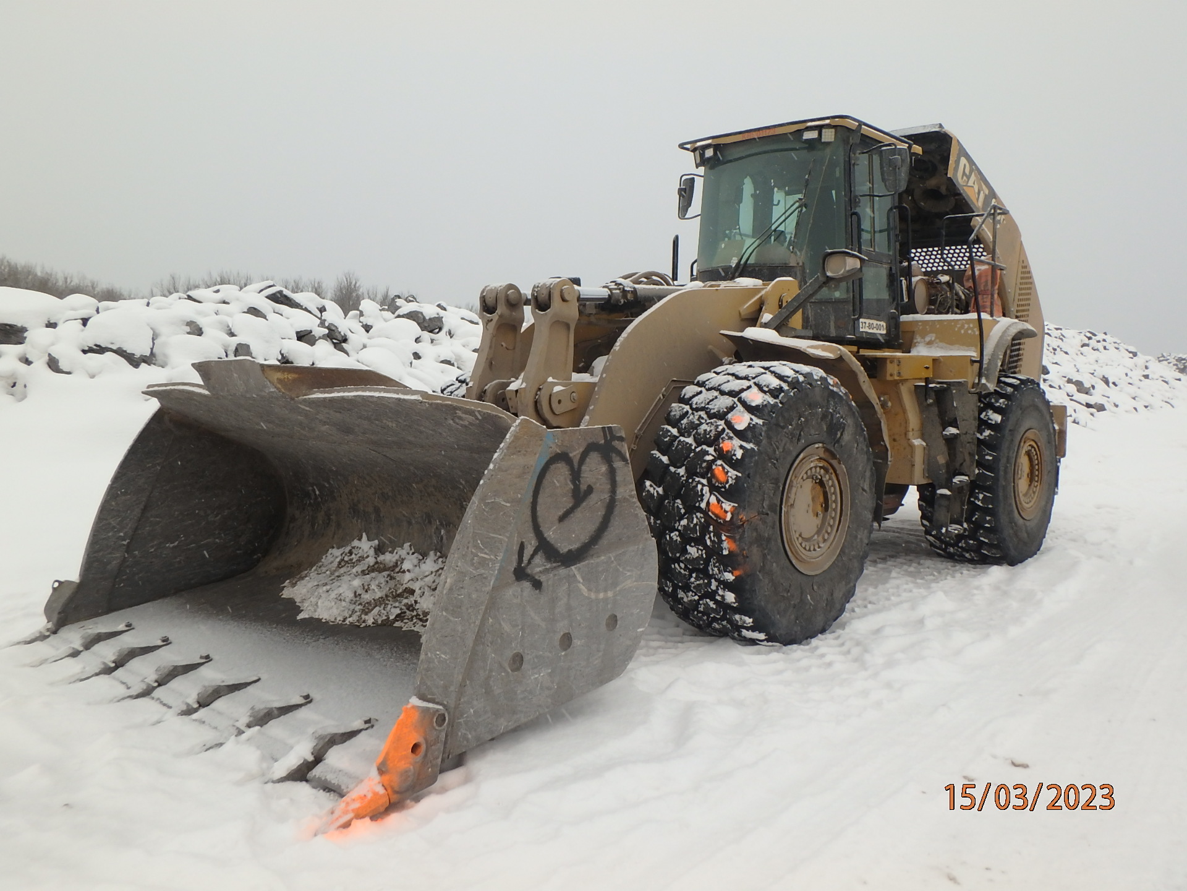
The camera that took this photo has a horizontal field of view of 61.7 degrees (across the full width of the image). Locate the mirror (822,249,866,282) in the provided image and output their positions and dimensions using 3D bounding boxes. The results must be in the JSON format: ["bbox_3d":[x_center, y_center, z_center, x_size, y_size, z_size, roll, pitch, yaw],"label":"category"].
[{"bbox_3d":[1.710,-1.231,6.841,0.273,0.202,0.141,4,5,42],"label":"mirror"}]

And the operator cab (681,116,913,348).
[{"bbox_3d":[1.790,-1.742,8.791,1.616,1.757,1.495,4,5,42],"label":"operator cab"}]

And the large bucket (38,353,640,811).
[{"bbox_3d":[-1.587,0.407,5.251,3.515,1.727,1.858,4,5,42],"label":"large bucket"}]

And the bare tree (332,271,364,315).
[{"bbox_3d":[-12.333,-6.412,50.000,1.700,5.000,1.700,1,3,0],"label":"bare tree"}]

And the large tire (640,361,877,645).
[{"bbox_3d":[1.122,0.373,6.423,0.798,1.818,1.818,4,5,42],"label":"large tire"}]

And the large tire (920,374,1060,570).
[{"bbox_3d":[3.697,0.246,9.264,0.798,1.818,1.818,4,5,42],"label":"large tire"}]

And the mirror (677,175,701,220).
[{"bbox_3d":[0.850,-2.285,9.141,0.131,0.404,0.242,-1,4,-24],"label":"mirror"}]

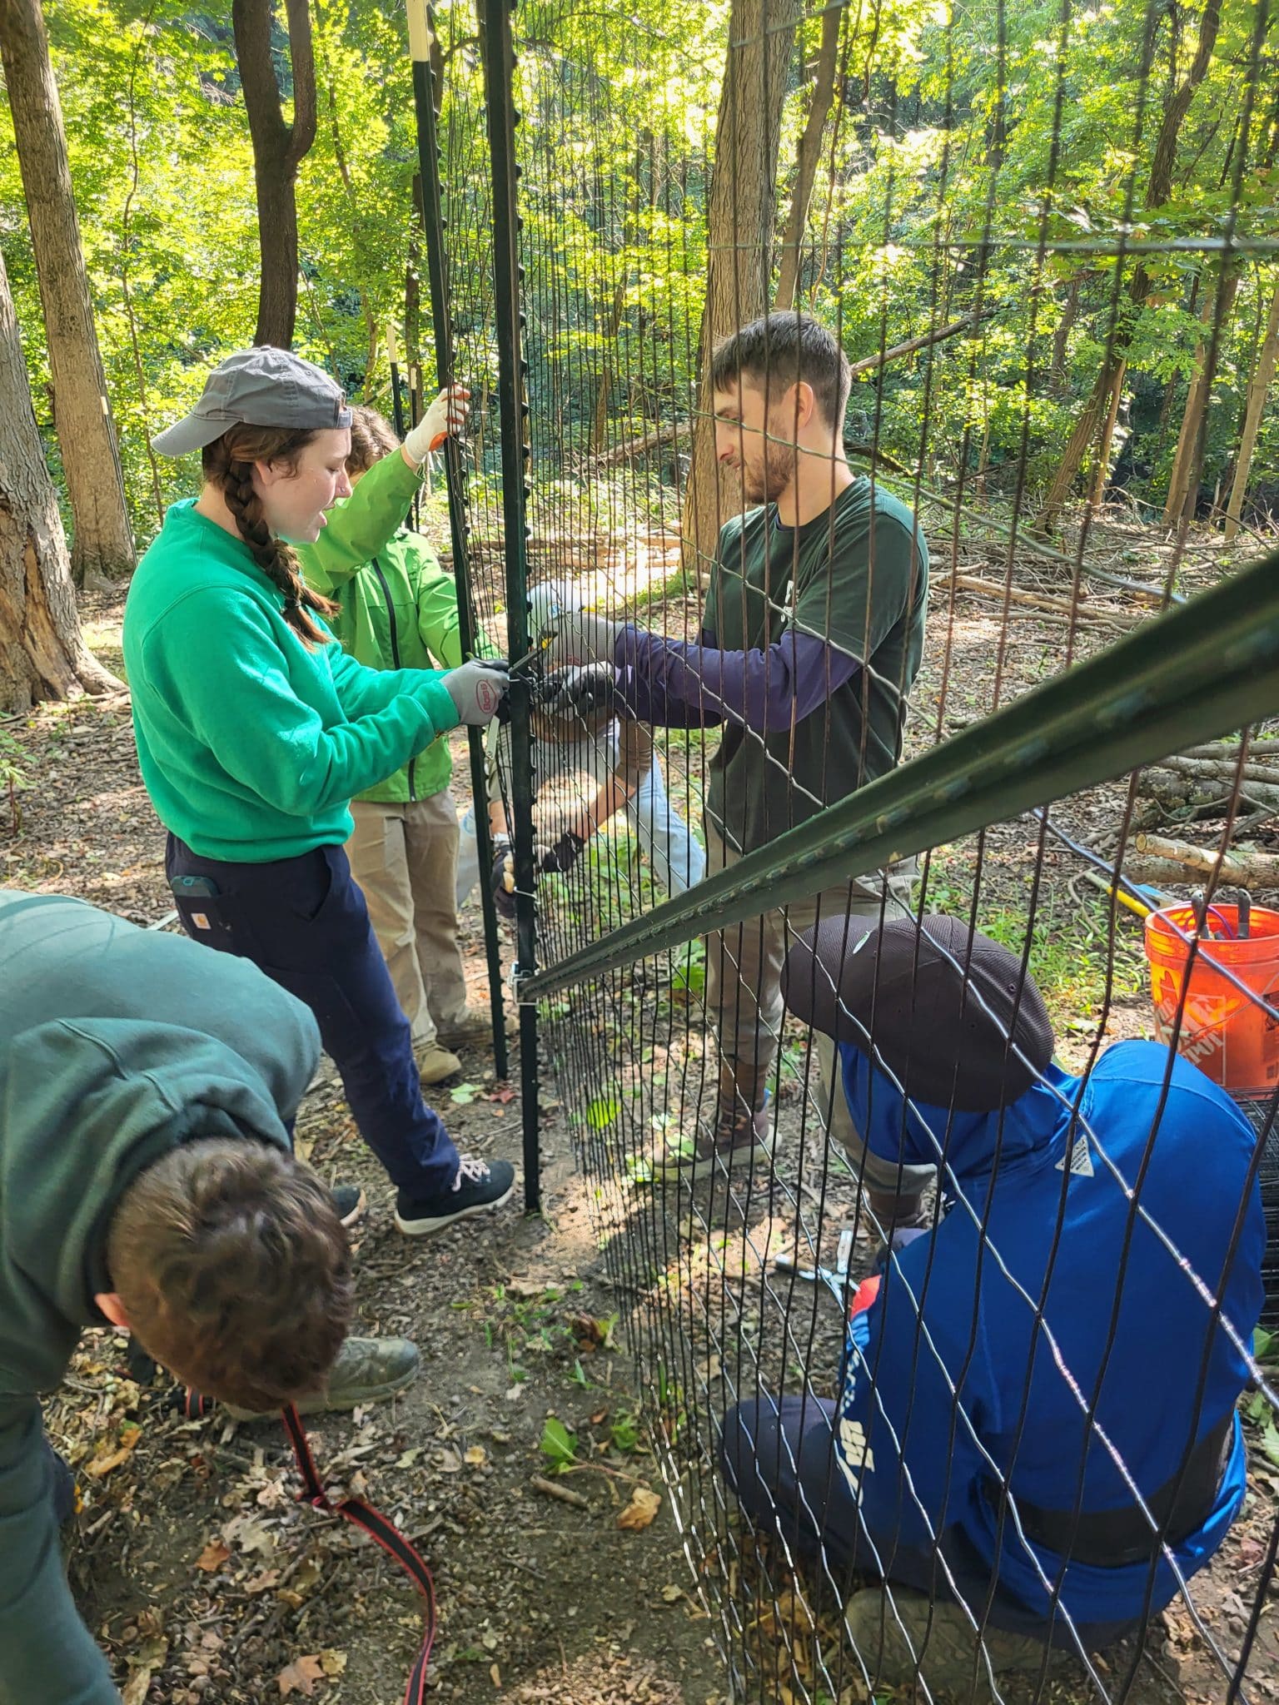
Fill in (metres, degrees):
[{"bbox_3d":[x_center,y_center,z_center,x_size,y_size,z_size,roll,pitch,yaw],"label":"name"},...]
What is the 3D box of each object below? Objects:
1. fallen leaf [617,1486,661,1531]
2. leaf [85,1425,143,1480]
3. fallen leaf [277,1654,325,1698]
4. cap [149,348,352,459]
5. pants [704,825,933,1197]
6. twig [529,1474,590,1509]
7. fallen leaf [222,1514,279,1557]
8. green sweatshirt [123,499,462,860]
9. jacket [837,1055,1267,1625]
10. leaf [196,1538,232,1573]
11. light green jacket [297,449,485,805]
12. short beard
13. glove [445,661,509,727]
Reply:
[{"bbox_3d":[-0.001,0.987,1.921,0.048,0.025,0.079,21,33,36],"label":"fallen leaf"},{"bbox_3d":[-0.823,0.940,2.006,0.042,0.020,0.097,13,29,25],"label":"leaf"},{"bbox_3d":[-0.448,1.094,1.700,0.059,0.018,0.060,-1,26,-3],"label":"fallen leaf"},{"bbox_3d":[-0.549,-0.637,1.810,0.270,0.145,0.175,-1,26,-2],"label":"cap"},{"bbox_3d":[0.306,0.226,2.268,0.350,0.750,0.400,-9,27,-18],"label":"pants"},{"bbox_3d":[-0.123,0.972,1.948,0.098,0.020,0.020,12,28,23],"label":"twig"},{"bbox_3d":[-0.573,1.003,1.884,0.080,0.018,0.068,5,26,9],"label":"fallen leaf"},{"bbox_3d":[-0.526,-0.269,1.950,0.480,0.550,0.440,-2,26,-5],"label":"green sweatshirt"},{"bbox_3d":[0.528,0.579,1.610,0.460,0.640,0.510,4,24,36],"label":"jacket"},{"bbox_3d":[-0.616,1.018,1.853,0.046,0.018,0.046,-15,30,-29],"label":"leaf"},{"bbox_3d":[-0.528,-0.480,2.720,0.480,0.710,0.400,-13,25,-29],"label":"light green jacket"},{"bbox_3d":[0.191,-0.558,1.880,0.090,0.105,0.130,-12,26,4],"label":"short beard"},{"bbox_3d":[-0.240,-0.244,1.950,0.125,0.100,0.090,-4,26,-9],"label":"glove"}]

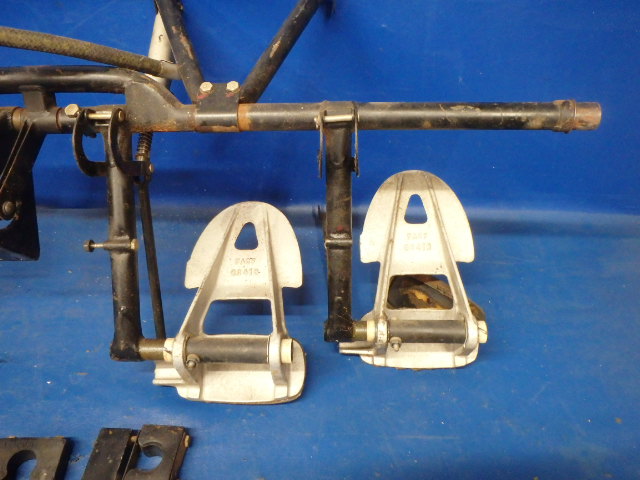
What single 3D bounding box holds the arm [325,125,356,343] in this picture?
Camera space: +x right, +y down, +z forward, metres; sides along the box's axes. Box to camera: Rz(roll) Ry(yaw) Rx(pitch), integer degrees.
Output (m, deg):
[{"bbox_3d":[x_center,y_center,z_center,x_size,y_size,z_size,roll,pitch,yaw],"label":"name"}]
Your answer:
[{"bbox_3d":[0.019,-0.006,0.519,0.029,0.221,0.029,0,4,0],"label":"arm"}]

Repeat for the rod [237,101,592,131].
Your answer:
[{"bbox_3d":[0.100,-0.122,0.512,0.364,0.030,0.030,0,0,-2],"label":"rod"}]

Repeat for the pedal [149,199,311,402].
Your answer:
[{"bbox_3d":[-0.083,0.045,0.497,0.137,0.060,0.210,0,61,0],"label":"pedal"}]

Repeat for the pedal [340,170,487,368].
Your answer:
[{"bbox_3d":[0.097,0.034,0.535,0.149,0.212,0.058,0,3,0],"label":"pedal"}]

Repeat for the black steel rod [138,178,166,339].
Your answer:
[{"bbox_3d":[-0.178,0.024,0.549,0.010,0.189,0.010,-9,-13,0],"label":"black steel rod"}]

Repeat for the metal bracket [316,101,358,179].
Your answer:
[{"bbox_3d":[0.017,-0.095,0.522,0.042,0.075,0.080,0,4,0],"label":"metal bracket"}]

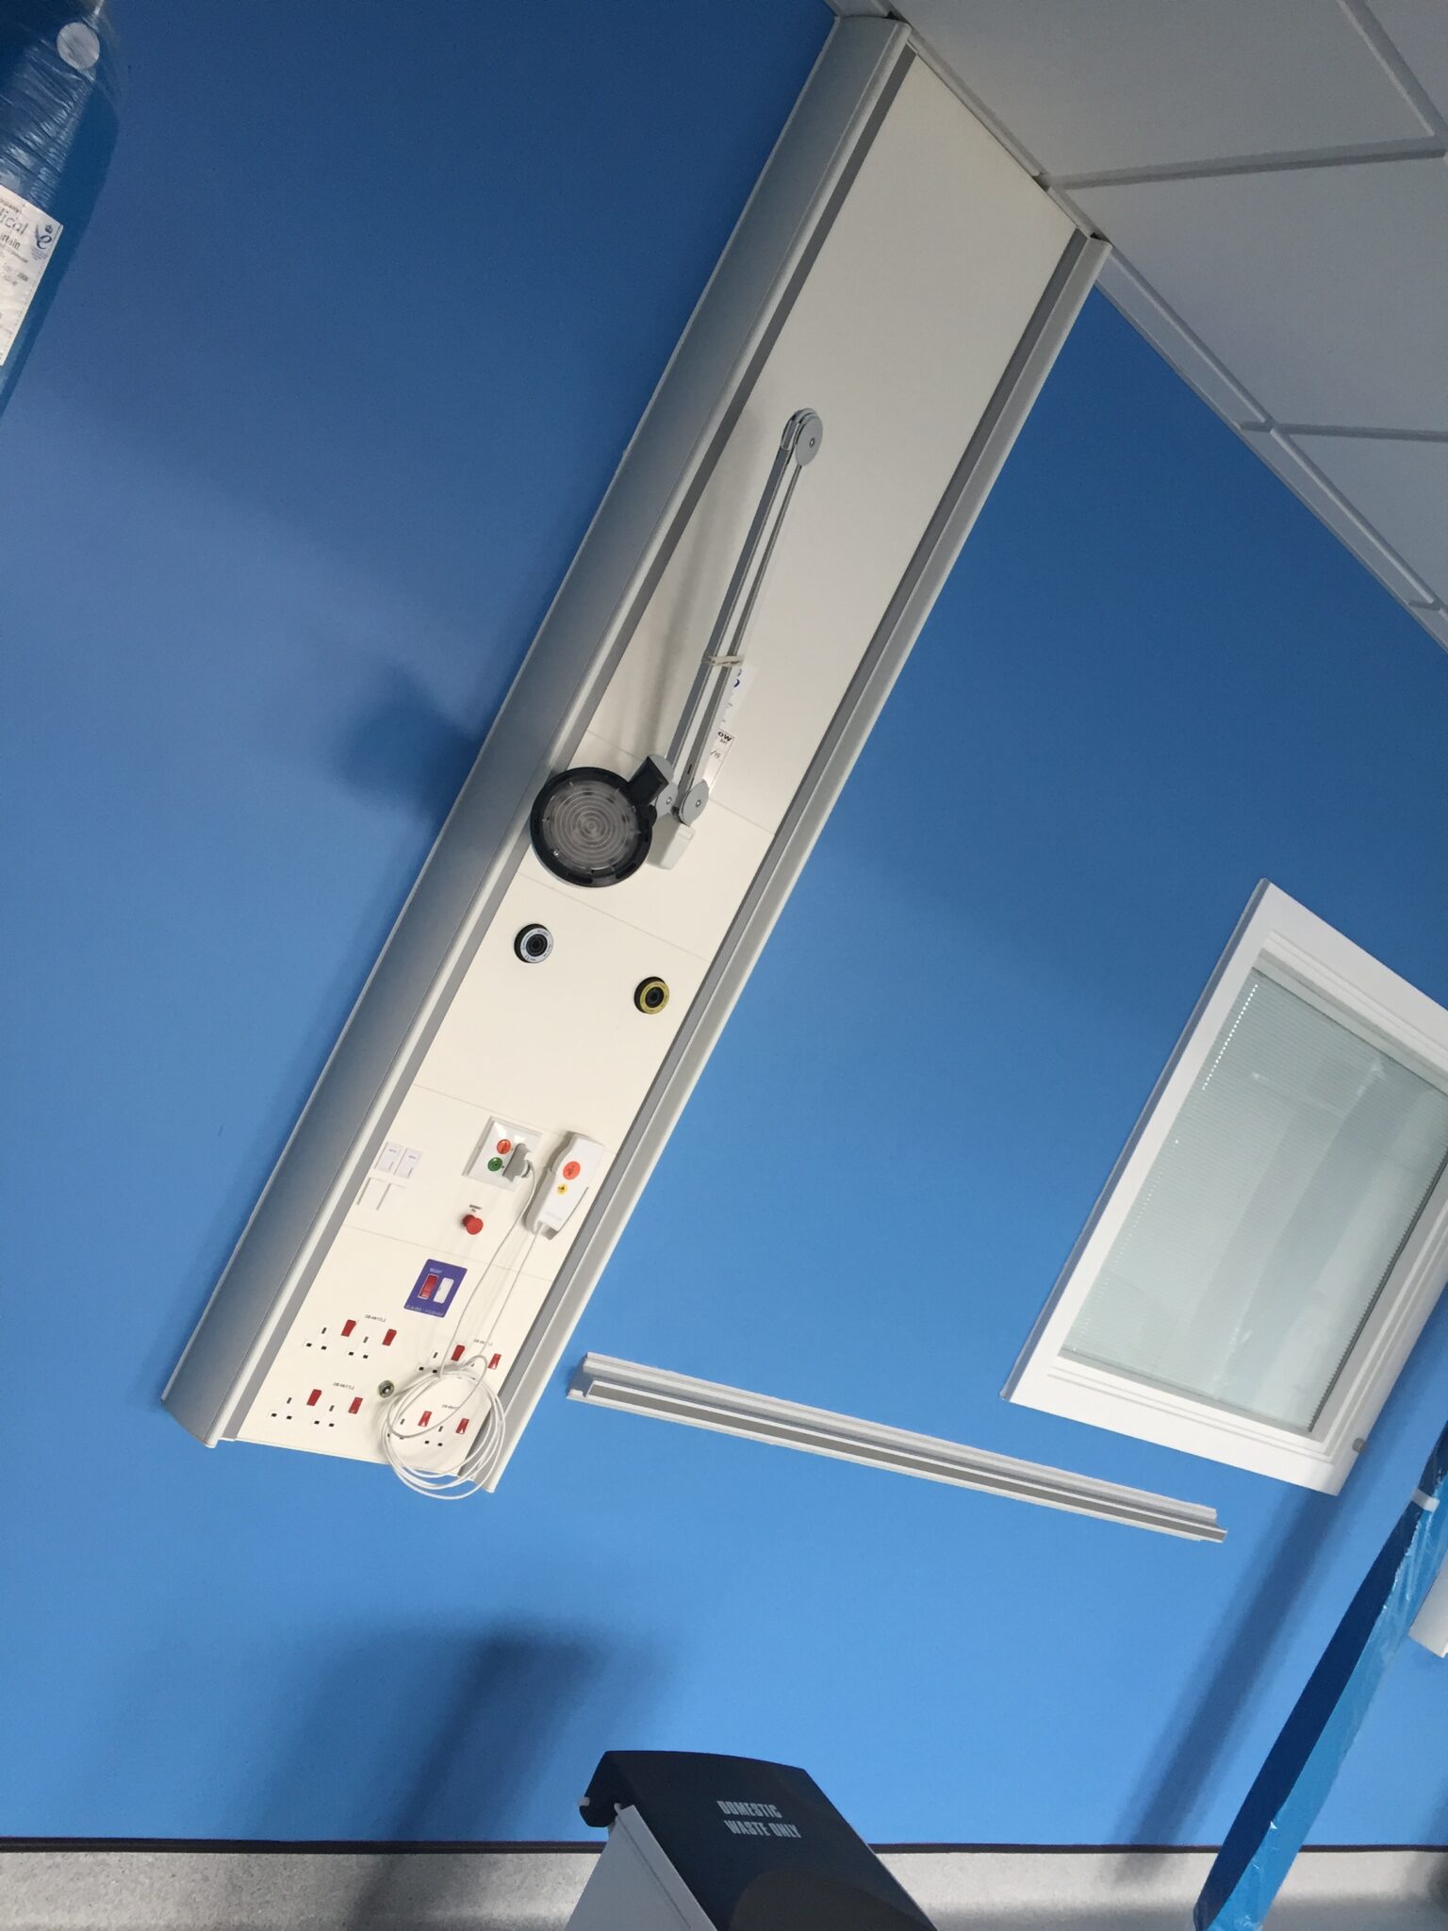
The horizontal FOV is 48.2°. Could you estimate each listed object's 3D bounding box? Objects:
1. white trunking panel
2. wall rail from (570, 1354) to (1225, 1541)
[{"bbox_3d":[-0.076,-0.212,2.162,0.512,1.943,0.107,25,2,-38],"label":"white trunking panel"},{"bbox_3d":[0.433,0.927,2.968,1.797,0.076,0.048,25,2,-38],"label":"wall rail"}]

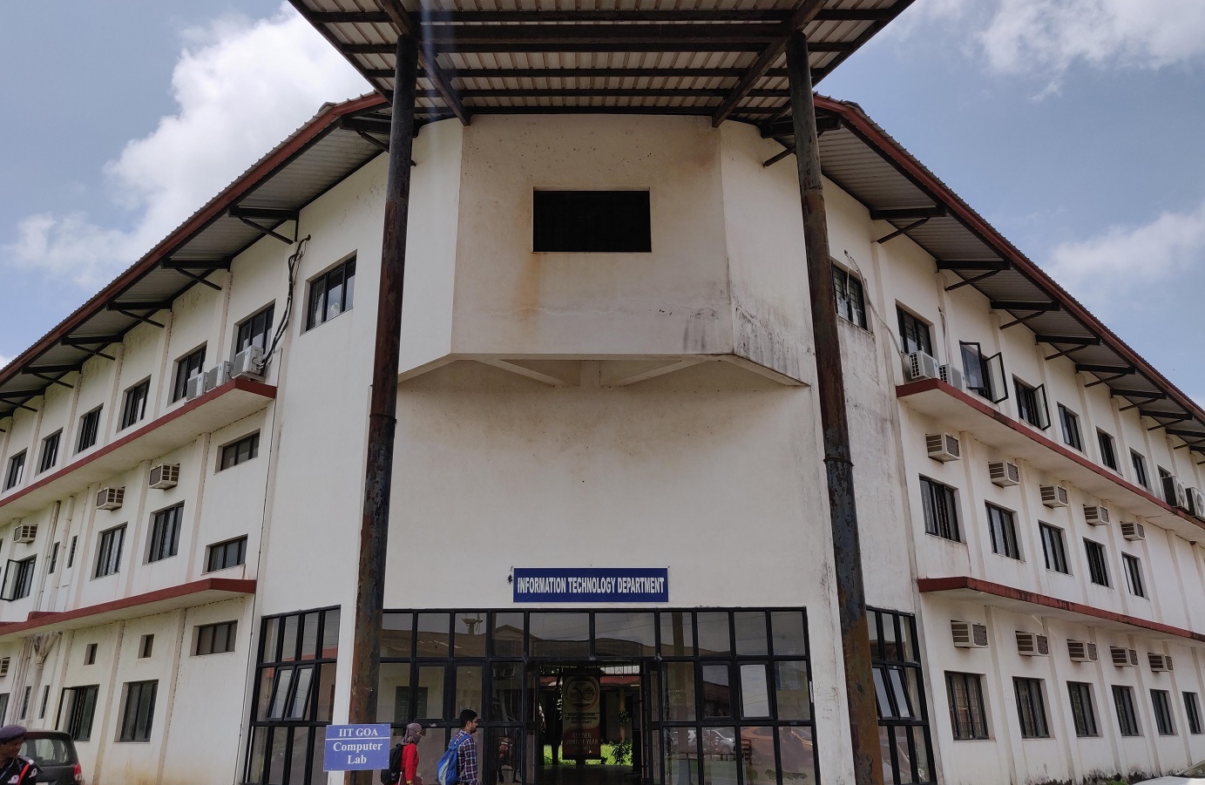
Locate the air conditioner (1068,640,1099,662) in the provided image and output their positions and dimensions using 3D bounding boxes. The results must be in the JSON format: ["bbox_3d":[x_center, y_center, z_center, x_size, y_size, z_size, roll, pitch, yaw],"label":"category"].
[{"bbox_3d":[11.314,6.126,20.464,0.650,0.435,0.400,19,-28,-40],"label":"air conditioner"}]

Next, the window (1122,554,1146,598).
[{"bbox_3d":[16.134,5.598,26.495,1.801,1.266,0.160,19,-28,-41],"label":"window"}]

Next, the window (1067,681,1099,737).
[{"bbox_3d":[11.149,7.383,20.246,1.632,1.178,0.150,19,-28,-40],"label":"window"}]

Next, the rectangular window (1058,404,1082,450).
[{"bbox_3d":[13.924,1.109,25.942,1.784,1.280,0.160,19,-28,-41],"label":"rectangular window"}]

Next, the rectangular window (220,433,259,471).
[{"bbox_3d":[-7.892,1.351,18.952,1.792,0.595,0.120,-18,-27,38],"label":"rectangular window"}]

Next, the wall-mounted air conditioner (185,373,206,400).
[{"bbox_3d":[-8.909,-0.068,19.327,0.740,0.530,0.270,-18,-27,38],"label":"wall-mounted air conditioner"}]

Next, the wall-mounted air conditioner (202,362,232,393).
[{"bbox_3d":[-8.258,-0.307,18.836,0.743,0.537,0.261,-18,-27,38],"label":"wall-mounted air conditioner"}]

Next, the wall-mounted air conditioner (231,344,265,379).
[{"bbox_3d":[-7.395,-0.587,18.157,0.685,0.555,0.268,-18,-27,38],"label":"wall-mounted air conditioner"}]

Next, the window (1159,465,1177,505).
[{"bbox_3d":[21.338,3.577,32.950,1.742,1.298,0.120,19,-28,-41],"label":"window"}]

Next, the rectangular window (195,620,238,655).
[{"bbox_3d":[-7.545,4.846,17.095,1.832,0.583,0.160,-18,-27,38],"label":"rectangular window"}]

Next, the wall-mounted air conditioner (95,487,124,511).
[{"bbox_3d":[-12.205,2.662,21.586,0.650,0.435,0.400,-18,-27,39],"label":"wall-mounted air conditioner"}]

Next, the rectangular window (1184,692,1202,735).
[{"bbox_3d":[18.708,10.167,27.601,1.736,1.251,0.120,19,-28,-41],"label":"rectangular window"}]

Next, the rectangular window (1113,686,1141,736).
[{"bbox_3d":[12.625,7.699,21.018,1.530,1.125,0.120,19,-27,-40],"label":"rectangular window"}]

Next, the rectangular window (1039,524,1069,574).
[{"bbox_3d":[11.183,3.906,21.620,1.671,1.170,0.150,19,-28,-40],"label":"rectangular window"}]

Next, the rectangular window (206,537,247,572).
[{"bbox_3d":[-7.770,3.394,18.056,1.746,0.610,0.120,-18,-27,38],"label":"rectangular window"}]

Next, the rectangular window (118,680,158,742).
[{"bbox_3d":[-9.829,6.794,18.528,1.811,1.210,0.160,-18,-27,38],"label":"rectangular window"}]

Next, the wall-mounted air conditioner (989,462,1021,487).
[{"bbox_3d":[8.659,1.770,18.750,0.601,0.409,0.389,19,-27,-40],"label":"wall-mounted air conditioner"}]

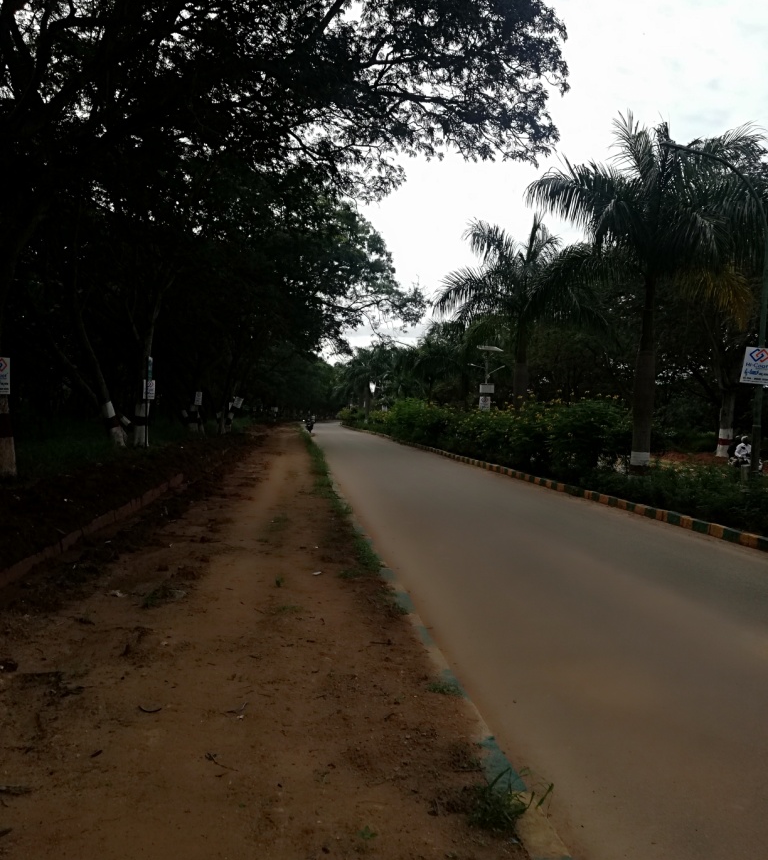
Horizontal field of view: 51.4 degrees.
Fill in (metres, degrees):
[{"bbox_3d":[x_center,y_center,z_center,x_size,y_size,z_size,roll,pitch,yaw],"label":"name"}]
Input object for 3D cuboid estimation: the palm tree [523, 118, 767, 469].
[{"bbox_3d":[6.500,-3.200,19.900,6.000,9.300,6.000,2,1,0],"label":"palm tree"}]

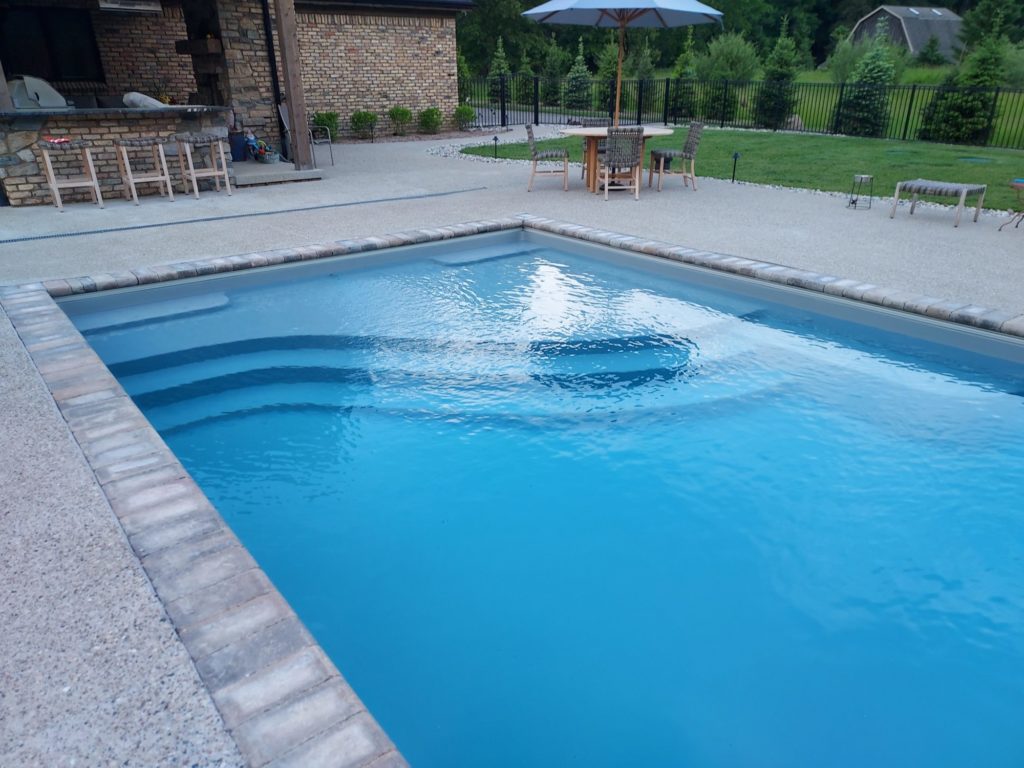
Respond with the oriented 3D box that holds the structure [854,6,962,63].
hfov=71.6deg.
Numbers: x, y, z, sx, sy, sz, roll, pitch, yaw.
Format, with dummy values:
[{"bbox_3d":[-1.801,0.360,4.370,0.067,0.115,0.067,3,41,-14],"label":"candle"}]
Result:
[{"bbox_3d":[37.407,-32.648,66.931,8.600,5.100,9.800,-11,25,-23],"label":"structure"}]

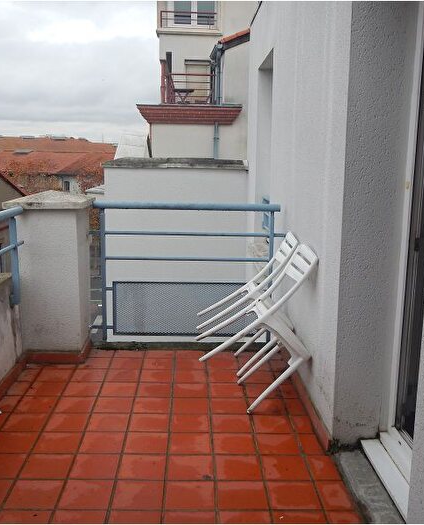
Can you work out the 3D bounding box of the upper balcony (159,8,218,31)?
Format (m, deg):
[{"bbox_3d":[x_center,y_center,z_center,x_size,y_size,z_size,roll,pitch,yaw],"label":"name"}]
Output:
[{"bbox_3d":[-0.767,-7.838,18.496,2.100,0.800,0.450,1,11,-2],"label":"upper balcony"}]

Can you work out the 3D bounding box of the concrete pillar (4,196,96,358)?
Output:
[{"bbox_3d":[-1.039,0.068,3.744,0.485,1.080,0.480,1,11,-2],"label":"concrete pillar"}]

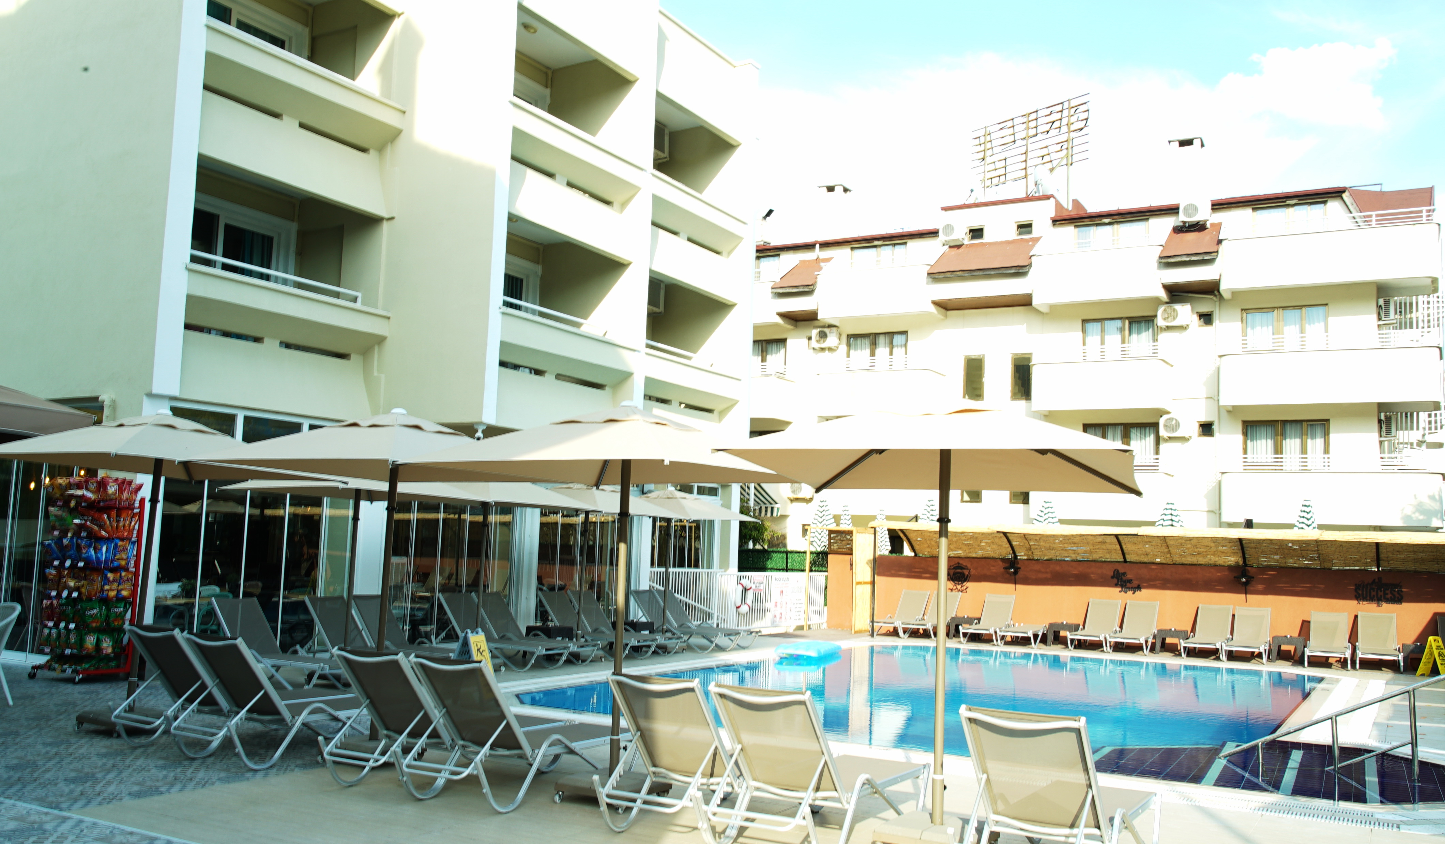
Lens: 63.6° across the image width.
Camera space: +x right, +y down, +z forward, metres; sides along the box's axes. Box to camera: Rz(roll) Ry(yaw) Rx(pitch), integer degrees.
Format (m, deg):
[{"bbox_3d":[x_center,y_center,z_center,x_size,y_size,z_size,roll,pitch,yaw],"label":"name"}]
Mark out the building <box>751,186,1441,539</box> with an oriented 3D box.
[{"bbox_3d":[9.606,-0.006,36.455,21.500,11.800,11.000,-1,-7,28],"label":"building"}]

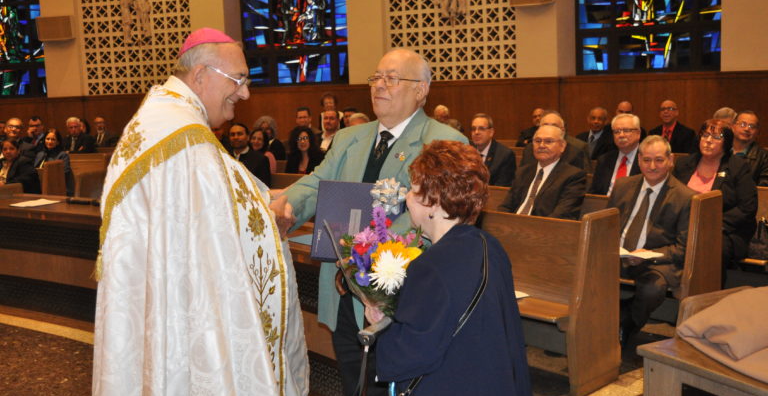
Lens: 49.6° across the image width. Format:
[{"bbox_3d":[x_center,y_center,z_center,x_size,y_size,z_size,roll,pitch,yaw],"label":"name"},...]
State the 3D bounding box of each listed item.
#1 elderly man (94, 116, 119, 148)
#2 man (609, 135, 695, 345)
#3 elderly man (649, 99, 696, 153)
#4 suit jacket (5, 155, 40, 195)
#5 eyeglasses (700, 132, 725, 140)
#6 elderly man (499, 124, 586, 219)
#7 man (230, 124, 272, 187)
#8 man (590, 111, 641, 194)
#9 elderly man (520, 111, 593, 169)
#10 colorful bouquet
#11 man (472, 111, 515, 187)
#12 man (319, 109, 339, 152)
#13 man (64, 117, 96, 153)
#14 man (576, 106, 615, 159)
[{"bbox_3d":[-4.241,-0.556,12.218,0.580,1.270,0.820,1,7,22],"label":"elderly man"},{"bbox_3d":[1.405,0.282,4.510,0.560,1.220,0.740,4,10,38],"label":"man"},{"bbox_3d":[2.630,-0.252,7.858,0.540,1.326,0.760,5,11,41],"label":"elderly man"},{"bbox_3d":[-3.495,-0.125,7.957,0.500,0.580,0.380,0,8,13],"label":"suit jacket"},{"bbox_3d":[2.062,-0.392,5.200,0.140,0.045,0.140,13,2,38],"label":"eyeglasses"},{"bbox_3d":[0.884,0.219,4.908,0.820,1.270,0.580,-8,9,-43],"label":"elderly man"},{"bbox_3d":[-1.325,0.004,7.134,0.580,1.270,0.820,3,8,34],"label":"man"},{"bbox_3d":[1.493,0.092,5.455,0.580,1.270,0.820,5,9,44],"label":"man"},{"bbox_3d":[1.094,0.067,5.920,0.760,1.342,0.550,-10,11,-43],"label":"elderly man"},{"bbox_3d":[0.002,0.149,2.550,0.280,0.410,0.250,-1,8,5],"label":"colorful bouquet"},{"bbox_3d":[0.690,-0.014,6.508,0.820,1.270,0.580,-8,9,-43],"label":"man"},{"bbox_3d":[-0.653,-0.303,8.934,0.580,1.270,0.820,3,8,34],"label":"man"},{"bbox_3d":[-3.679,-0.313,10.016,0.540,1.293,0.760,0,8,12],"label":"man"},{"bbox_3d":[1.883,-0.175,7.612,0.540,1.294,0.760,6,11,43],"label":"man"}]

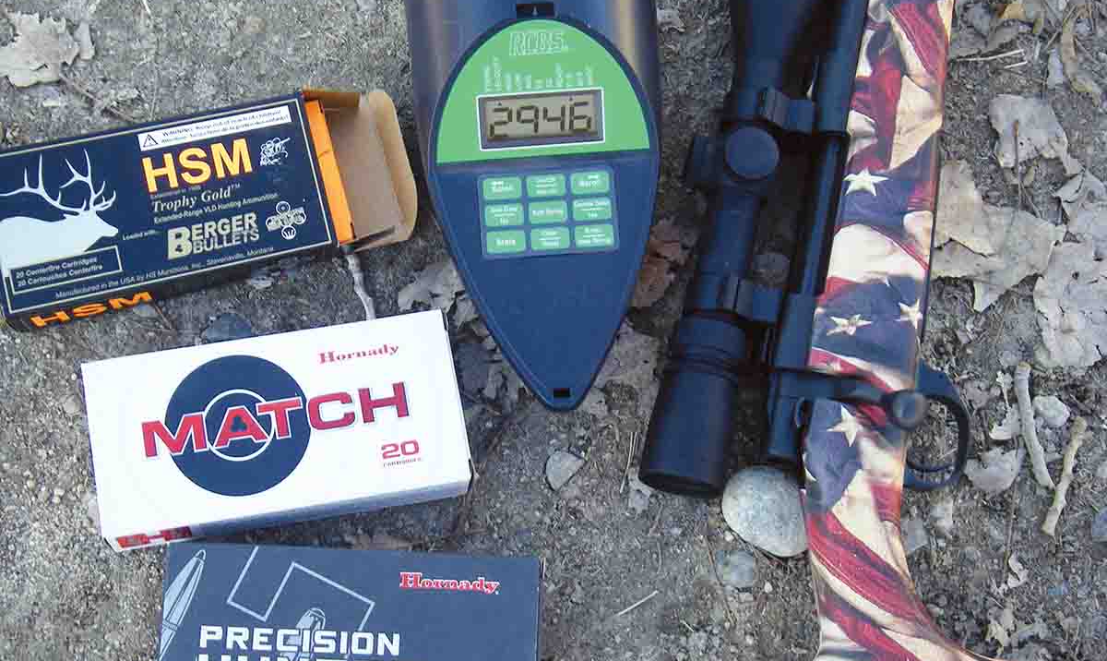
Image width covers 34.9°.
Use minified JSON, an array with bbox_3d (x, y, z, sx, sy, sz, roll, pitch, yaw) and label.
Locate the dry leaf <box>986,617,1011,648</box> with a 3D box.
[{"bbox_3d":[0.212,0.144,0.837,0.013,0.006,0.015,1,74,-4],"label":"dry leaf"}]

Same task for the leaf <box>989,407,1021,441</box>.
[{"bbox_3d":[0.226,0.048,0.868,0.011,0.006,0.022,44,77,7],"label":"leaf"}]

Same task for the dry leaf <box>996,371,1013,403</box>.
[{"bbox_3d":[0.224,0.028,0.871,0.008,0.005,0.016,1,74,-4],"label":"dry leaf"}]

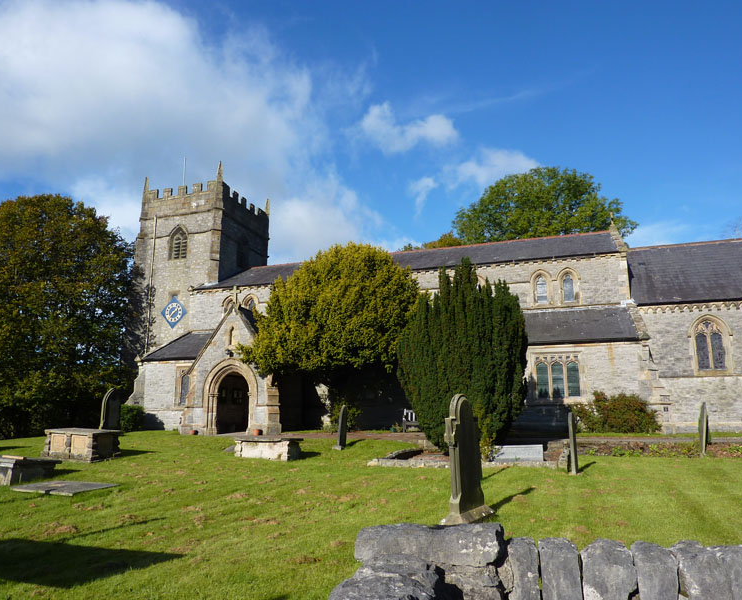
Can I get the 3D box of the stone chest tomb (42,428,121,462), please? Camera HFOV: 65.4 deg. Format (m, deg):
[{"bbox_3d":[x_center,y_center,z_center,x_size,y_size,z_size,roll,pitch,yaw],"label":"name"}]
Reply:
[{"bbox_3d":[-8.565,4.301,17.171,2.080,0.790,1.020,-5,-12,26],"label":"stone chest tomb"}]

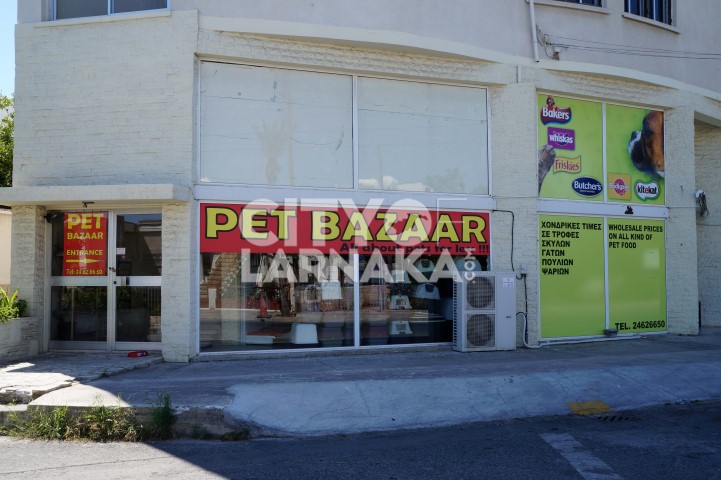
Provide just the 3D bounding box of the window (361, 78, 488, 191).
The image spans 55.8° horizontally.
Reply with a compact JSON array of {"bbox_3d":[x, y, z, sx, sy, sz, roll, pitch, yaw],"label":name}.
[{"bbox_3d":[1.075,-1.680,11.186,2.372,1.820,0.080,1,-3,-20],"label":"window"}]

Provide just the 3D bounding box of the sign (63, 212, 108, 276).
[{"bbox_3d":[-4.197,0.068,10.389,0.711,0.978,0.030,0,-2,8],"label":"sign"}]

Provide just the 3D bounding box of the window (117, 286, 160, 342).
[{"bbox_3d":[-3.287,1.117,10.209,0.796,0.837,0.060,0,-2,8],"label":"window"}]

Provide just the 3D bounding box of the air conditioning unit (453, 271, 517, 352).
[{"bbox_3d":[2.007,1.144,10.995,0.955,1.250,0.330,1,-3,-18],"label":"air conditioning unit"}]

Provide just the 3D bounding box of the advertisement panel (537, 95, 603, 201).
[{"bbox_3d":[3.857,-1.644,12.409,1.535,1.872,0.050,1,-3,-25],"label":"advertisement panel"}]

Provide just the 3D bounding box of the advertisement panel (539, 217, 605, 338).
[{"bbox_3d":[3.870,0.656,12.315,1.531,2.165,0.050,1,-3,-25],"label":"advertisement panel"}]

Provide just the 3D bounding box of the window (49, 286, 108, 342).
[{"bbox_3d":[-4.279,1.125,10.357,0.918,0.834,0.060,0,-2,8],"label":"window"}]

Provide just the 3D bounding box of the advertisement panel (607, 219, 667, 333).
[{"bbox_3d":[5.300,0.687,12.996,1.547,2.143,0.050,1,-3,-25],"label":"advertisement panel"}]

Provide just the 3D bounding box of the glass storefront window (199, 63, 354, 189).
[{"bbox_3d":[-1.220,-1.704,10.352,2.394,1.821,0.080,1,-3,-20],"label":"glass storefront window"}]

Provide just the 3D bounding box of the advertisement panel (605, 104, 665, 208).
[{"bbox_3d":[5.310,-1.616,13.101,1.540,1.867,0.050,1,-3,-25],"label":"advertisement panel"}]

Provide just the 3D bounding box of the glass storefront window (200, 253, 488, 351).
[{"bbox_3d":[-0.070,0.960,10.841,4.865,1.480,0.080,1,-3,-19],"label":"glass storefront window"}]

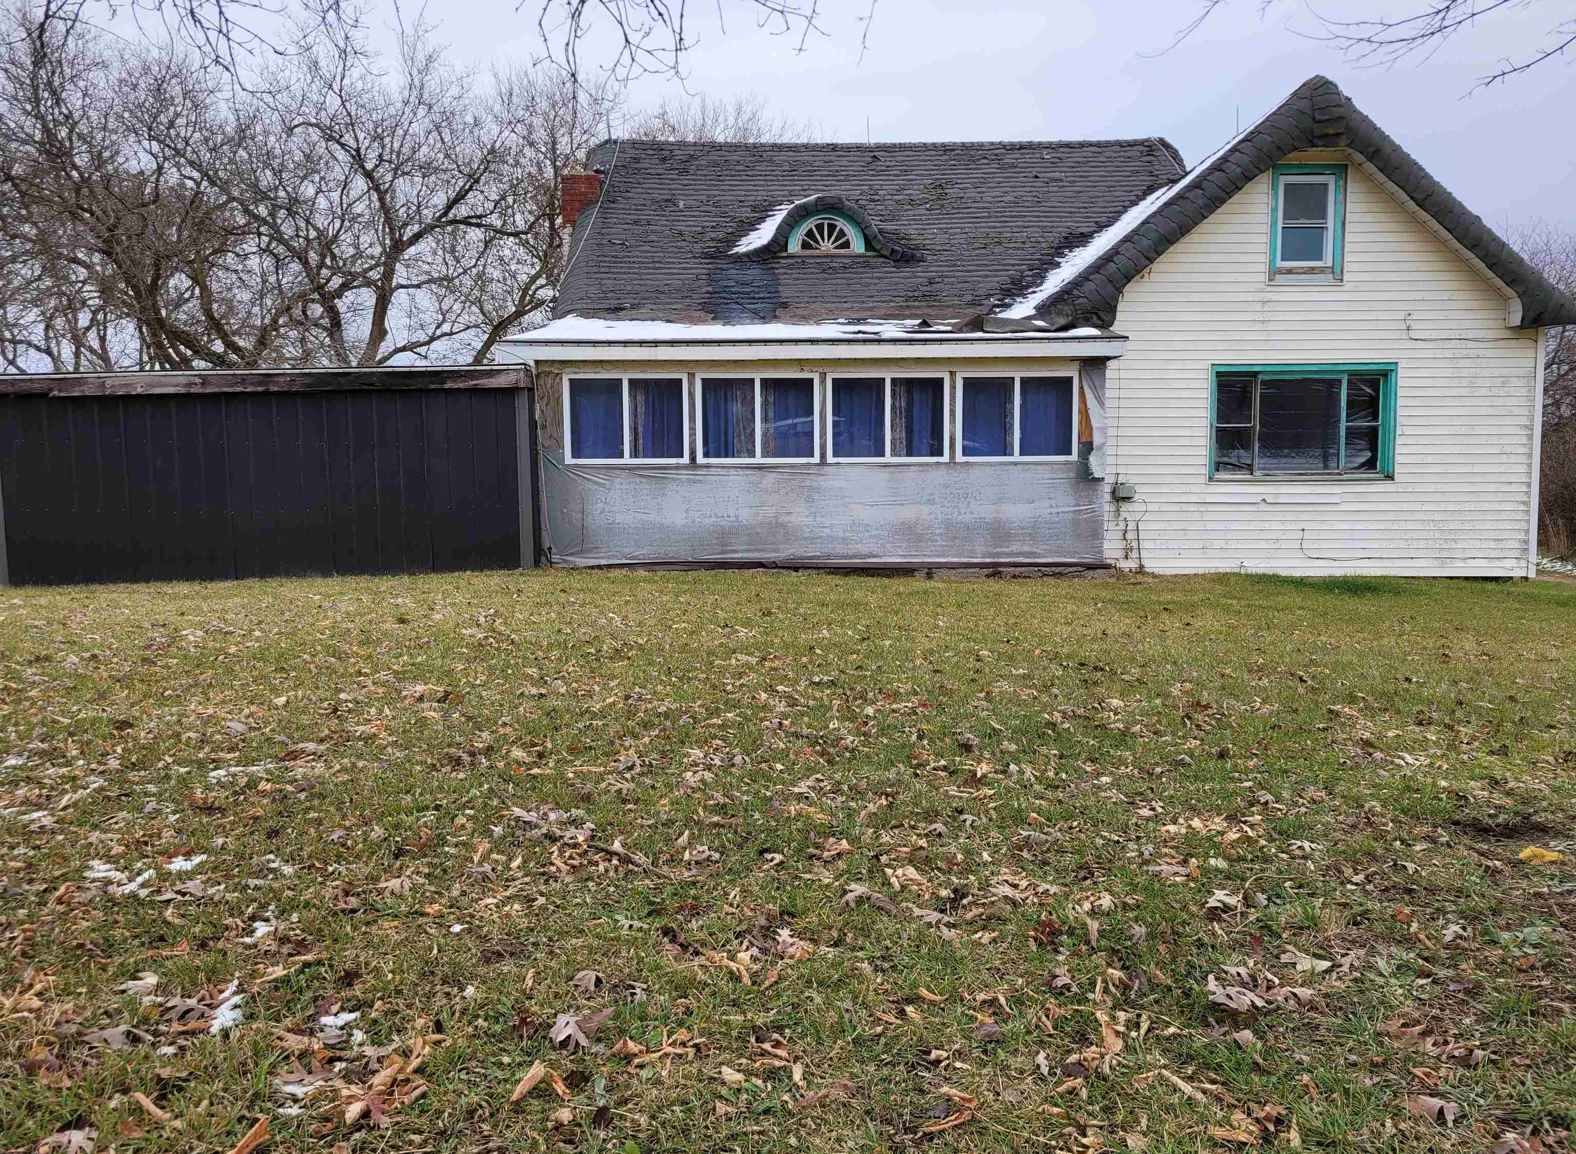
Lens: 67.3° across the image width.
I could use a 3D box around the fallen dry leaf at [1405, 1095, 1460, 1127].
[{"bbox_3d":[1.175,0.974,2.160,0.090,0.034,0.055,2,6,23],"label":"fallen dry leaf"}]

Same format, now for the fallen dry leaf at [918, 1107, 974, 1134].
[{"bbox_3d":[0.286,0.984,2.144,0.106,0.027,0.035,-3,6,-27],"label":"fallen dry leaf"}]

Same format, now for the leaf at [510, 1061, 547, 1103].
[{"bbox_3d":[-0.498,0.971,2.276,0.034,0.036,0.100,2,6,25],"label":"leaf"}]

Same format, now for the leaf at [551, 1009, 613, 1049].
[{"bbox_3d":[-0.432,0.947,2.479,0.118,0.045,0.088,1,6,8],"label":"leaf"}]

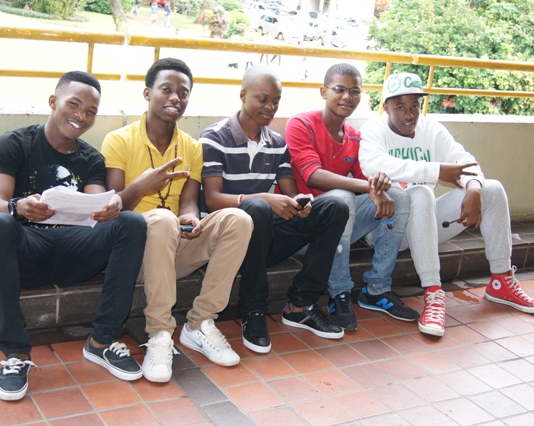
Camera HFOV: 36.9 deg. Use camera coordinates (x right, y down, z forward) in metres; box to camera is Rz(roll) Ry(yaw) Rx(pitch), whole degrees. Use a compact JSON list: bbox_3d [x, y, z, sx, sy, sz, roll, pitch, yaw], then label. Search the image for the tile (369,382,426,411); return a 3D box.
[{"bbox_3d":[0.460,0.656,2.831,0.154,0.015,0.154,-3,19,-32],"label":"tile"}]

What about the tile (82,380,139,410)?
[{"bbox_3d":[-0.503,0.595,2.593,0.155,0.014,0.155,-3,19,-31],"label":"tile"}]

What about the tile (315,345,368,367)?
[{"bbox_3d":[0.292,0.555,3.087,0.155,0.014,0.155,-3,19,-31],"label":"tile"}]

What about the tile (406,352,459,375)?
[{"bbox_3d":[0.655,0.593,3.138,0.154,0.015,0.154,-3,19,-32],"label":"tile"}]

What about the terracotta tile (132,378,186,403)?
[{"bbox_3d":[-0.370,0.601,2.685,0.153,0.014,0.156,-3,18,-31],"label":"terracotta tile"}]

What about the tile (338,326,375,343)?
[{"bbox_3d":[0.345,0.501,3.316,0.154,0.015,0.154,-3,19,-32],"label":"tile"}]

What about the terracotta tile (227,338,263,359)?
[{"bbox_3d":[-0.070,0.527,3.070,0.153,0.014,0.156,-3,18,-31],"label":"terracotta tile"}]

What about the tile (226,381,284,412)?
[{"bbox_3d":[-0.043,0.633,2.727,0.156,0.012,0.156,-3,19,-32],"label":"tile"}]

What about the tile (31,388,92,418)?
[{"bbox_3d":[-0.647,0.608,2.540,0.156,0.012,0.156,-3,19,-32],"label":"tile"}]

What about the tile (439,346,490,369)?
[{"bbox_3d":[0.794,0.586,3.225,0.154,0.015,0.154,-3,19,-32],"label":"tile"}]

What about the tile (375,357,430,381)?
[{"bbox_3d":[0.519,0.601,3.046,0.153,0.014,0.156,-3,18,-31],"label":"tile"}]

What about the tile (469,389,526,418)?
[{"bbox_3d":[0.825,0.692,2.873,0.154,0.015,0.154,-3,19,-32],"label":"tile"}]

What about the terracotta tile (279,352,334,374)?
[{"bbox_3d":[0.154,0.570,3.035,0.156,0.012,0.156,-3,19,-32],"label":"terracotta tile"}]

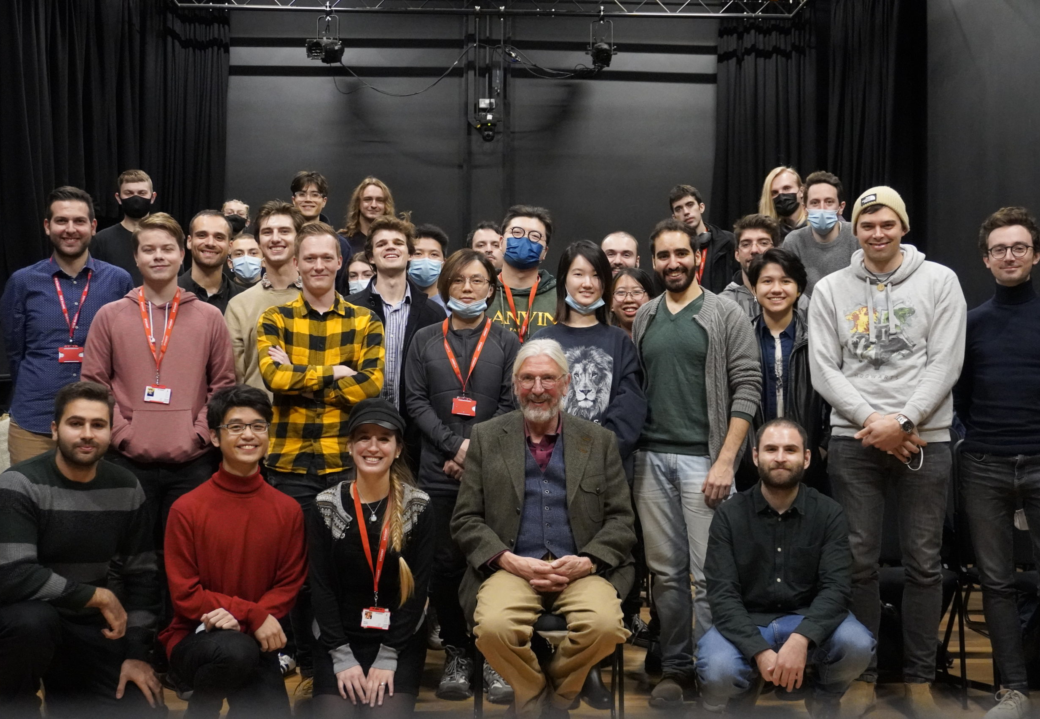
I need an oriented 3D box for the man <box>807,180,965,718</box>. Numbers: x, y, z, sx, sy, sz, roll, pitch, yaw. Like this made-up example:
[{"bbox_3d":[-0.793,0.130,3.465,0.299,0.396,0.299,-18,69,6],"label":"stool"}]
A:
[{"bbox_3d":[1.302,0.308,4.250,0.560,1.844,0.380,0,0,19],"label":"man"}]

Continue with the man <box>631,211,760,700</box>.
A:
[{"bbox_3d":[0.627,0.359,4.320,0.480,1.741,0.360,0,0,18],"label":"man"}]

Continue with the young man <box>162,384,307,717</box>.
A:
[{"bbox_3d":[-0.863,0.673,3.613,0.470,1.196,0.730,0,-1,-13],"label":"young man"}]

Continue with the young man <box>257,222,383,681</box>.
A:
[{"bbox_3d":[-0.742,0.385,4.439,0.500,1.793,0.360,0,-1,-9],"label":"young man"}]

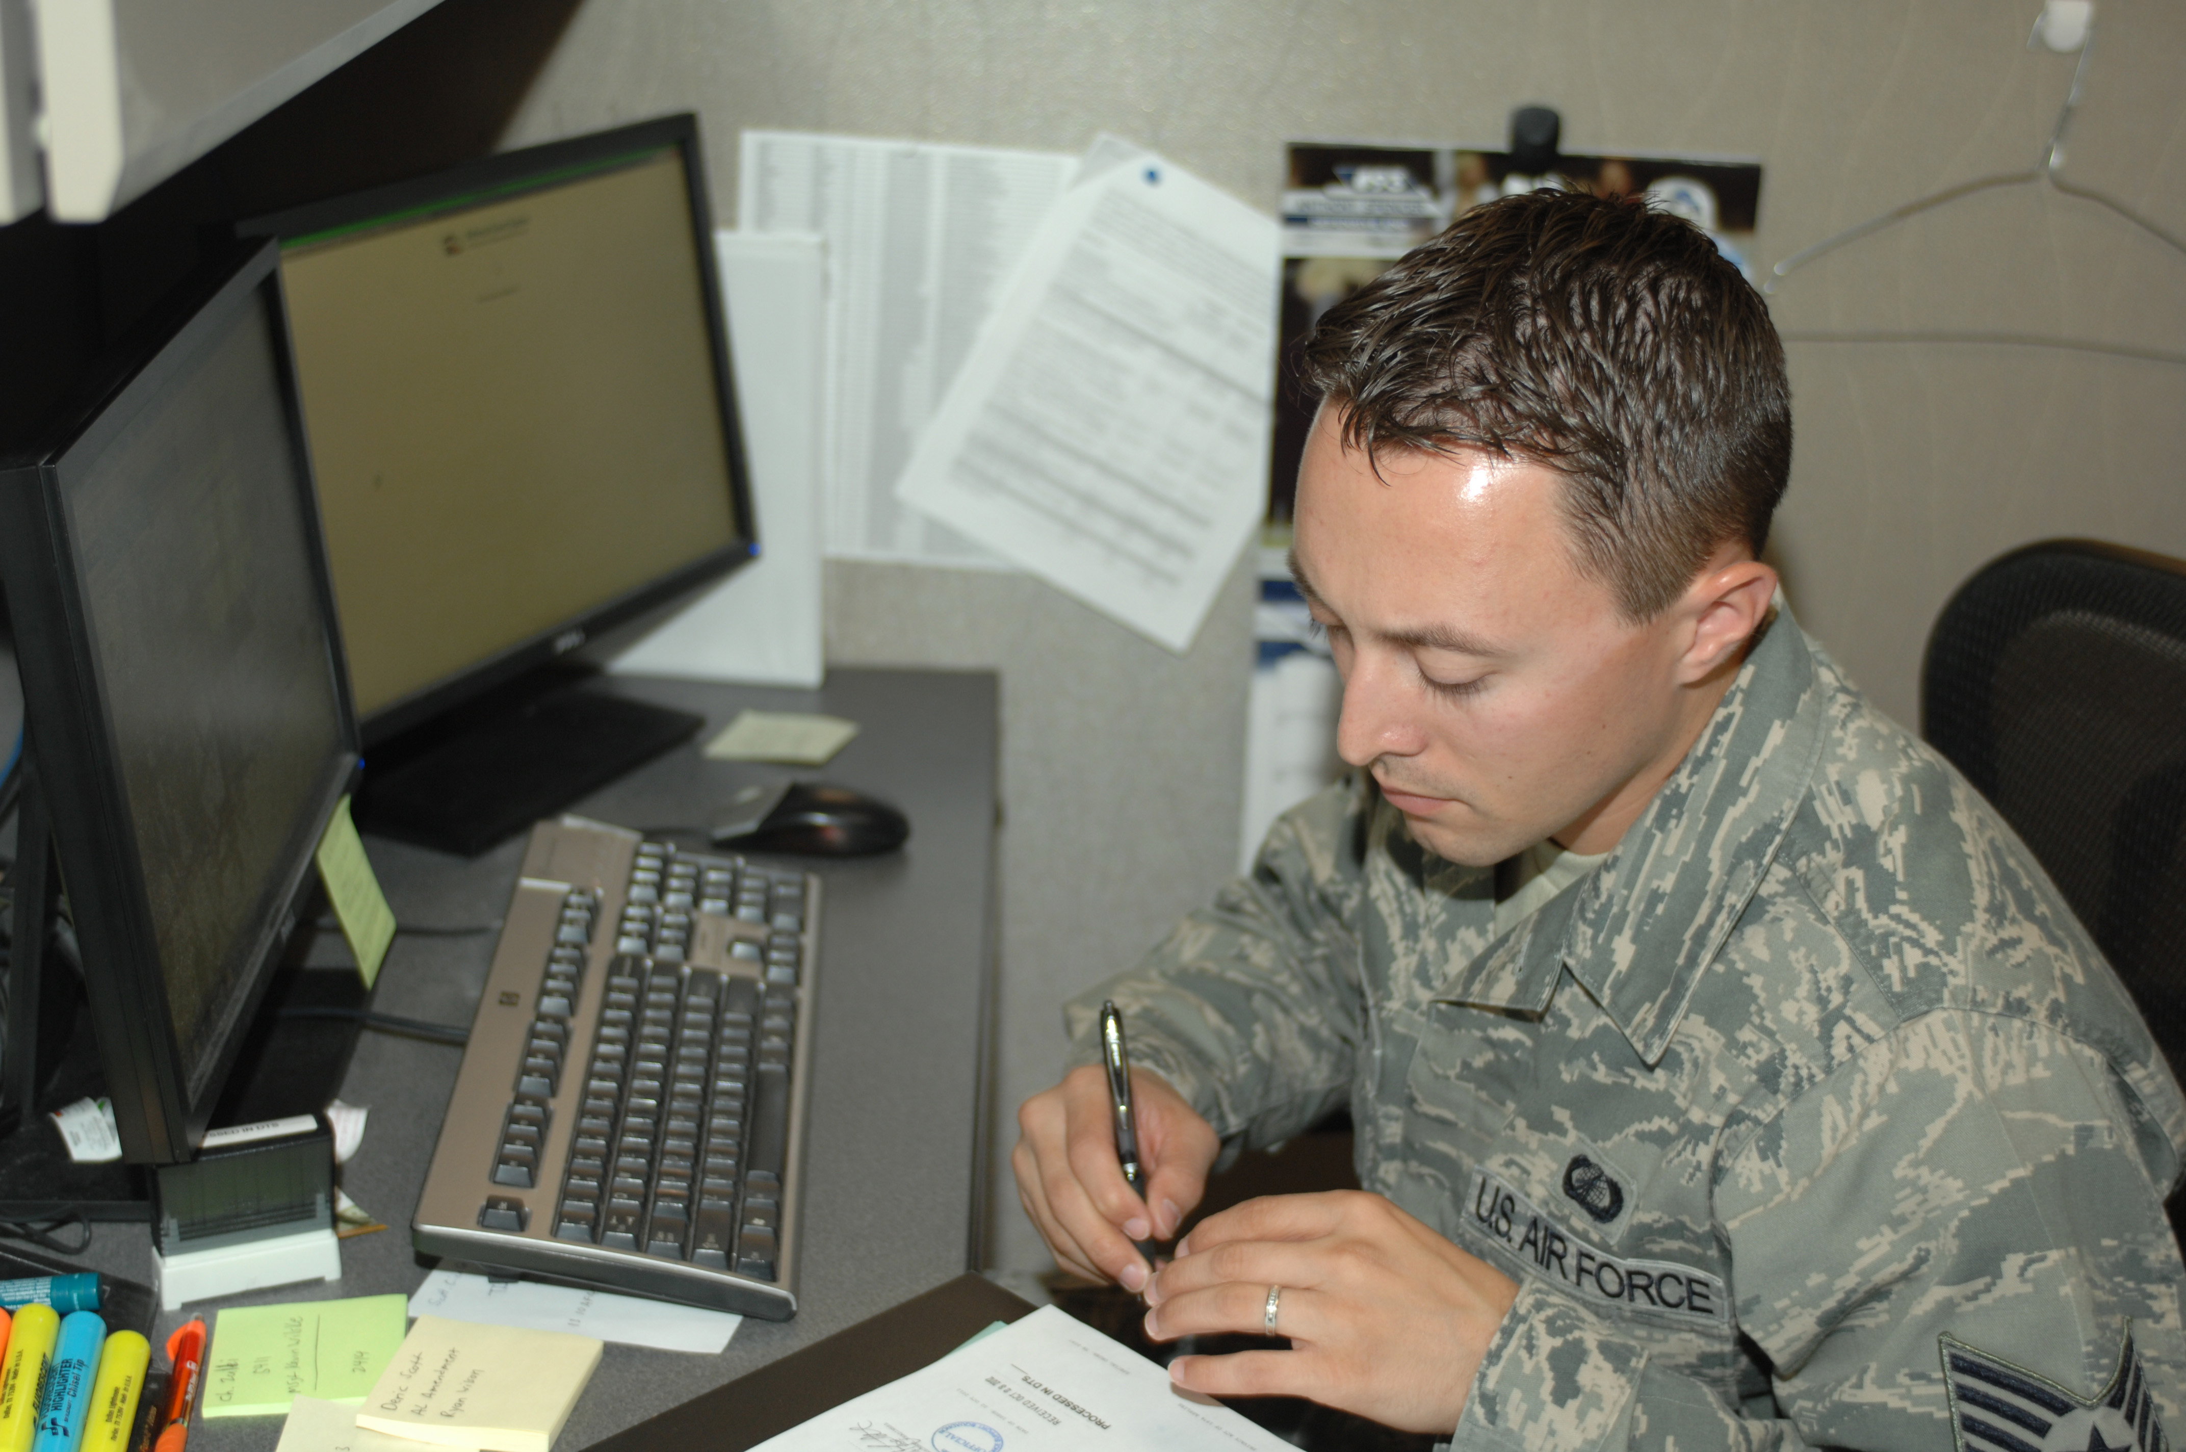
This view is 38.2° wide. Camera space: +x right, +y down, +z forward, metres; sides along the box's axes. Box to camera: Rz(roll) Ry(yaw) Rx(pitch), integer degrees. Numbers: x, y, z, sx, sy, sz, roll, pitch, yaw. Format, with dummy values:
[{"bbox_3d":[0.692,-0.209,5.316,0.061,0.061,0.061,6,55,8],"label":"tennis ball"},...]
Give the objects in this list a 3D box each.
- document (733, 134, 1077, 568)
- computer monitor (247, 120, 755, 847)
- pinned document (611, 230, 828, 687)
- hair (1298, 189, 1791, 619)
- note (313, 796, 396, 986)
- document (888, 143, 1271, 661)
[{"bbox_3d":[-0.126,-0.240,2.062,0.216,0.279,0.005,4,20,-2],"label":"document"},{"bbox_3d":[-0.362,-0.153,1.877,0.170,0.375,0.444,11,21,22],"label":"computer monitor"},{"bbox_3d":[-0.295,-0.174,2.063,0.240,0.292,0.030,3,20,2],"label":"pinned document"},{"bbox_3d":[0.173,-0.119,1.180,0.195,0.167,0.160,-28,30,-18],"label":"hair"},{"bbox_3d":[-0.373,0.084,1.603,0.006,0.076,0.076,-14,22,4],"label":"note"},{"bbox_3d":[0.034,-0.215,2.069,0.216,0.279,0.008,28,17,-10],"label":"document"}]

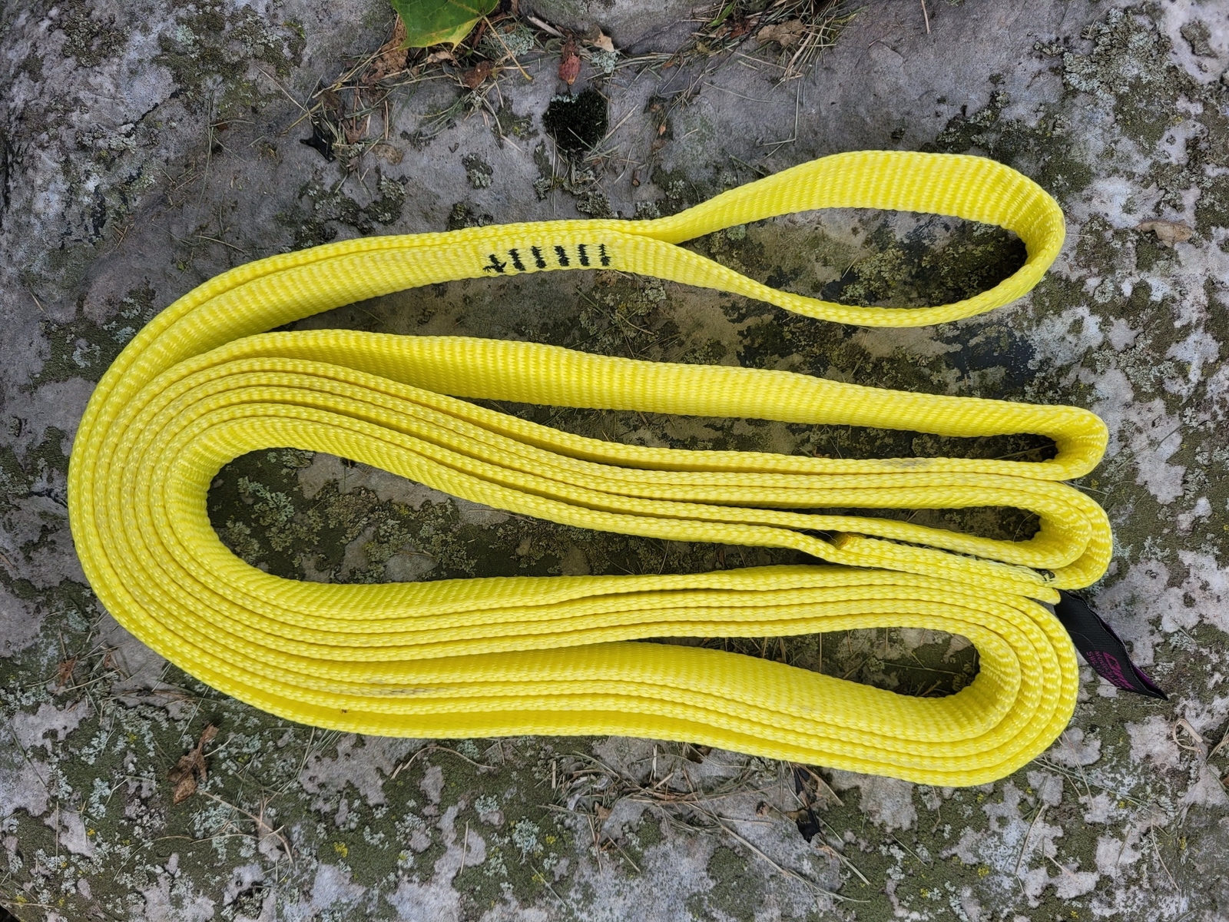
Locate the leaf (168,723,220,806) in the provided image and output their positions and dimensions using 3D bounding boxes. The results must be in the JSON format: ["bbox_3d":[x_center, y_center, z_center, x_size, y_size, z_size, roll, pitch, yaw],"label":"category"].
[{"bbox_3d":[-0.120,0.087,0.264,0.011,0.006,0.025,25,87,1],"label":"leaf"}]

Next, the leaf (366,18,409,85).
[{"bbox_3d":[-0.067,-0.123,0.276,0.010,0.007,0.022,25,87,1],"label":"leaf"}]

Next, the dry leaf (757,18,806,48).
[{"bbox_3d":[0.050,-0.128,0.278,0.015,0.005,0.008,-14,87,-1],"label":"dry leaf"}]

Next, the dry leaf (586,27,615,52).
[{"bbox_3d":[-0.004,-0.126,0.277,0.010,0.006,0.006,31,87,2],"label":"dry leaf"}]

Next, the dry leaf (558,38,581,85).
[{"bbox_3d":[-0.014,-0.120,0.277,0.006,0.005,0.014,8,87,0],"label":"dry leaf"}]

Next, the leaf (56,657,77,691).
[{"bbox_3d":[-0.159,0.061,0.267,0.004,0.004,0.010,28,87,2],"label":"leaf"}]

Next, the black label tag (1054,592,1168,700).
[{"bbox_3d":[0.141,0.053,0.261,0.041,0.008,0.011,41,107,1],"label":"black label tag"}]

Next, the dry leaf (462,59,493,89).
[{"bbox_3d":[-0.041,-0.116,0.277,0.011,0.005,0.007,-45,88,-2],"label":"dry leaf"}]

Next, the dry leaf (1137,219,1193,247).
[{"bbox_3d":[0.163,-0.068,0.274,0.017,0.006,0.007,11,87,1],"label":"dry leaf"}]

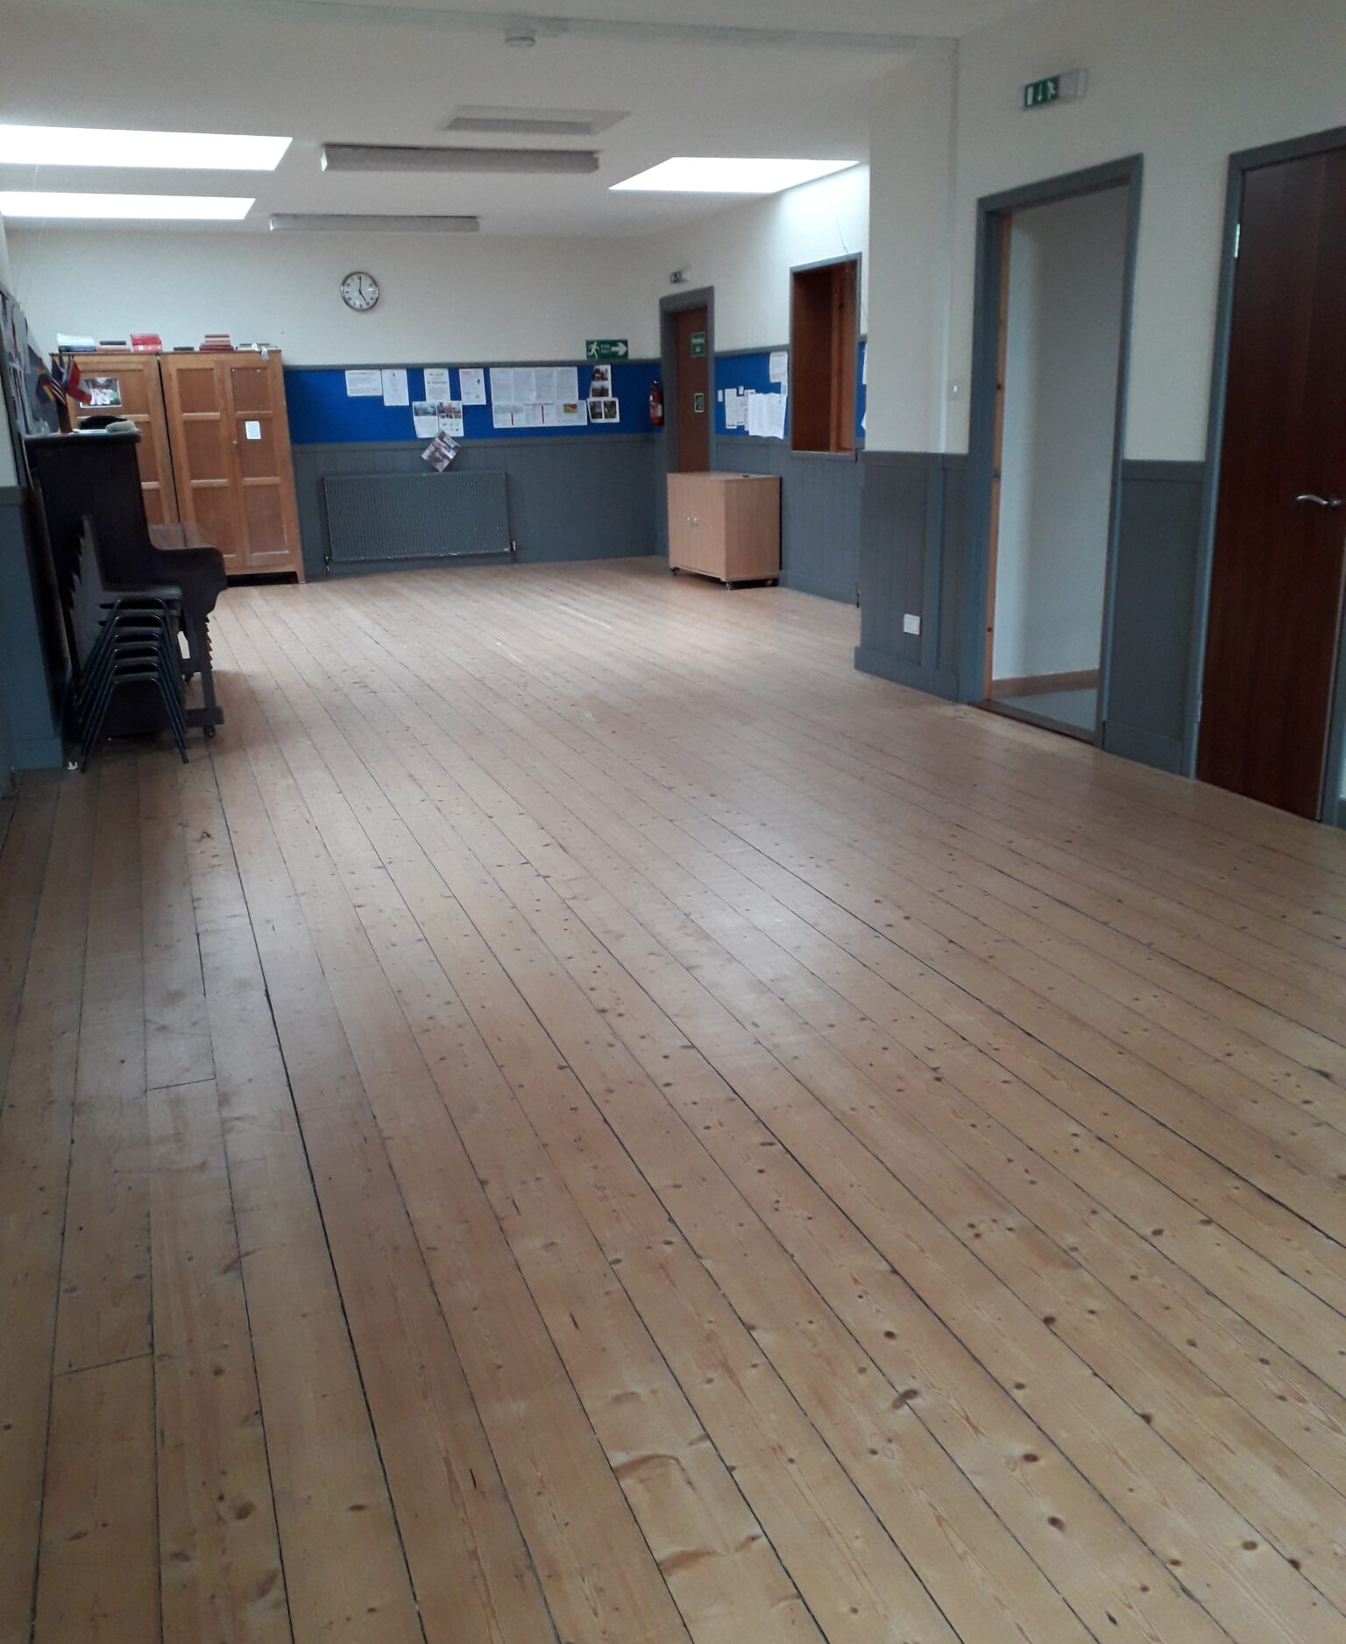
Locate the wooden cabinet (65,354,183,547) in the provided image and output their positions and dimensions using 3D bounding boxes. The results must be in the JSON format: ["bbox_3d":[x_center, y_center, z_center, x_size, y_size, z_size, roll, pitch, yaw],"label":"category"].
[{"bbox_3d":[-4.462,-2.815,11.384,0.784,1.859,0.509,-6,17,-15],"label":"wooden cabinet"}]

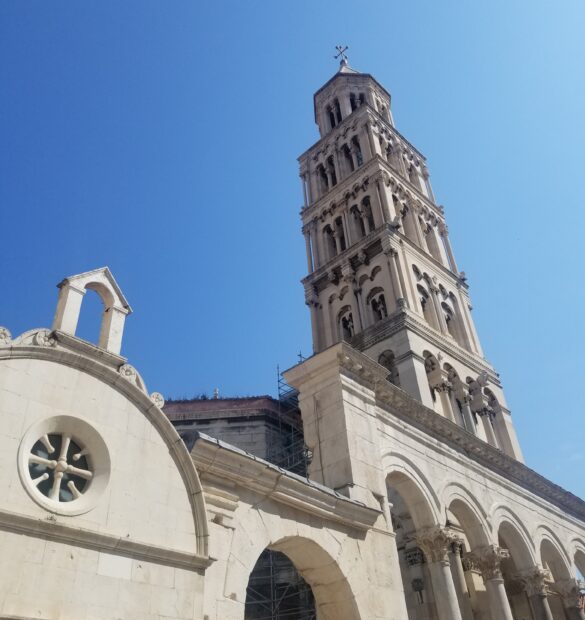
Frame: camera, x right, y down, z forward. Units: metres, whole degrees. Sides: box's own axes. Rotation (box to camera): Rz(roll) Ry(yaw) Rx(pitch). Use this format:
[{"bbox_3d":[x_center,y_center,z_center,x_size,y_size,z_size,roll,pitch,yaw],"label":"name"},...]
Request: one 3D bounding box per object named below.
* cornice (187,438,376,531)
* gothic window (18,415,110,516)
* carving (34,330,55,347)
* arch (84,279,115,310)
[{"bbox_3d":[0.121,4.067,13.376,0.480,0.440,6.440,-30,-44,29],"label":"cornice"},{"bbox_3d":[-3.531,2.403,9.052,0.240,1.552,1.552,-30,-44,29],"label":"gothic window"},{"bbox_3d":[-4.047,0.482,9.695,0.144,0.336,0.344,-30,-44,29],"label":"carving"},{"bbox_3d":[-3.674,-0.305,11.177,0.256,0.432,0.688,-30,-44,29],"label":"arch"}]

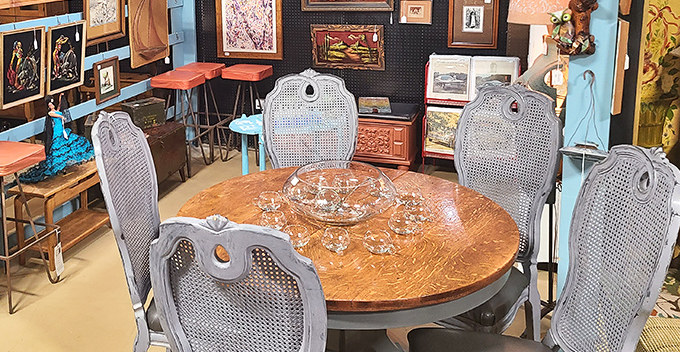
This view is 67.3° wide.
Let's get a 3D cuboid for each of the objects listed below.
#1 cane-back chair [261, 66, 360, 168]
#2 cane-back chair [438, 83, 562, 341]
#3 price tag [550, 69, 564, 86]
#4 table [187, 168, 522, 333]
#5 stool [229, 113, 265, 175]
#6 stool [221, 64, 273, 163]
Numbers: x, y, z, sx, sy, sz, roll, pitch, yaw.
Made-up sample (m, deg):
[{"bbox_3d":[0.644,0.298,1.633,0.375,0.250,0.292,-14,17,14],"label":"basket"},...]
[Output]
[{"bbox_3d":[-0.154,0.084,2.568,0.520,1.090,0.600,-1,19,-6],"label":"cane-back chair"},{"bbox_3d":[0.601,0.247,2.149,0.520,1.090,0.600,15,24,36],"label":"cane-back chair"},{"bbox_3d":[0.750,-0.338,1.760,0.040,0.053,0.003,6,20,14],"label":"price tag"},{"bbox_3d":[-0.005,0.487,1.943,1.150,0.750,1.150,1,19,0],"label":"table"},{"bbox_3d":[-0.670,-0.200,4.000,0.420,0.470,0.400,1,19,0],"label":"stool"},{"bbox_3d":[-0.792,-0.541,4.420,0.360,0.800,0.360,4,19,9],"label":"stool"}]

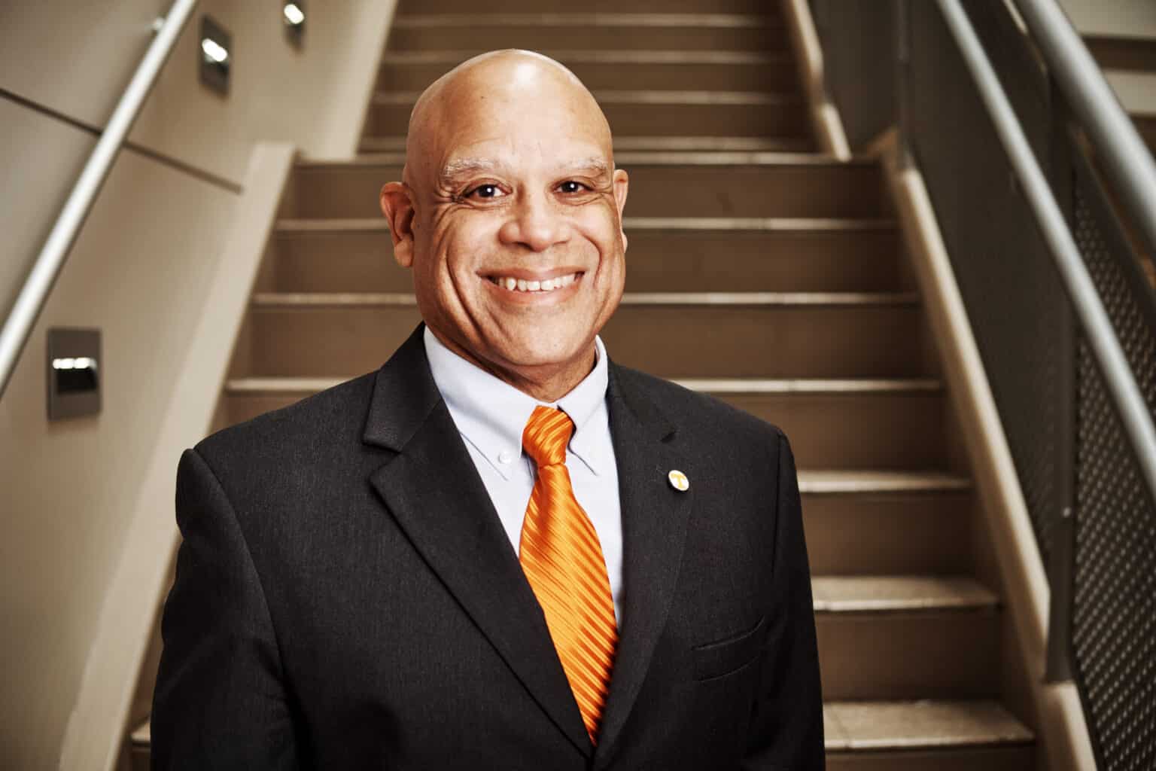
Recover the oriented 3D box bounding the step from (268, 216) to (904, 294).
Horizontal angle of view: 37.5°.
[{"bbox_3d":[0.020,-0.307,4.183,1.505,0.187,0.282,0,2,0],"label":"step"}]

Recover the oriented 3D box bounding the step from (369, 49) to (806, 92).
[{"bbox_3d":[0.037,-1.106,6.219,1.505,0.187,0.282,0,2,0],"label":"step"}]

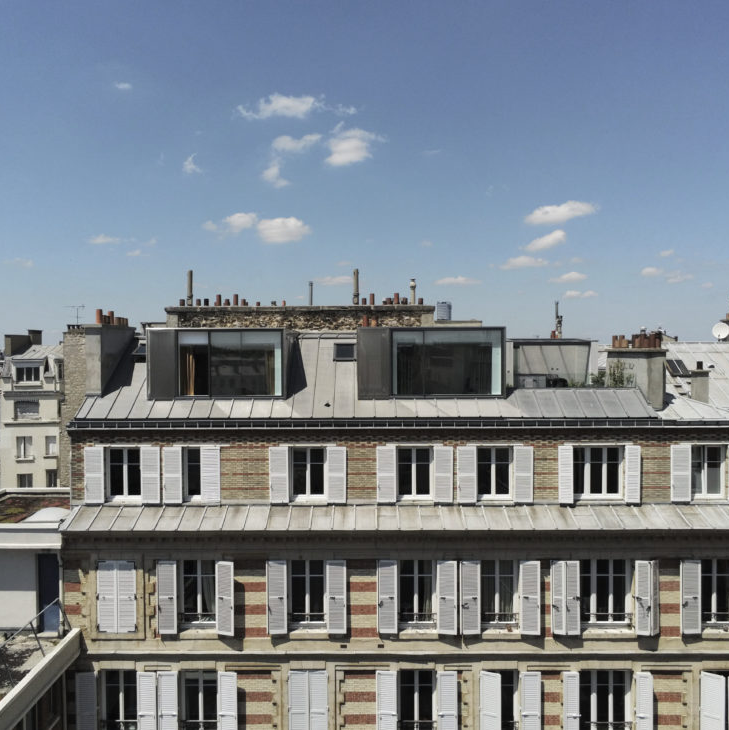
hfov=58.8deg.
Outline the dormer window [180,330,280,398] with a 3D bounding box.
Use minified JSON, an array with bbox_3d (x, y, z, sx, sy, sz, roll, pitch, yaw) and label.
[{"bbox_3d":[-4.197,-0.047,20.250,3.260,2.080,0.280,0,1,0],"label":"dormer window"}]

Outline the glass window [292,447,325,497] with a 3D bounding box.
[{"bbox_3d":[-1.649,3.157,19.120,1.020,1.493,0.120,0,1,0],"label":"glass window"}]

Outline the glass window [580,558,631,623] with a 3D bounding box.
[{"bbox_3d":[7.074,6.737,19.139,1.594,1.991,0.100,0,1,0],"label":"glass window"}]

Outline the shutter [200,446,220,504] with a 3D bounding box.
[{"bbox_3d":[-4.629,3.308,19.448,0.597,1.690,0.050,0,1,0],"label":"shutter"}]

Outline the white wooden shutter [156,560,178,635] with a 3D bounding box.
[{"bbox_3d":[-5.789,6.841,19.000,0.590,2.130,0.050,0,1,-2],"label":"white wooden shutter"}]

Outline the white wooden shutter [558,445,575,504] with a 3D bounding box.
[{"bbox_3d":[5.848,3.179,18.730,0.439,1.672,0.060,0,1,0],"label":"white wooden shutter"}]

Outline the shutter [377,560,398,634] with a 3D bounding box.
[{"bbox_3d":[0.665,6.610,18.380,0.591,2.078,0.060,0,1,3],"label":"shutter"}]

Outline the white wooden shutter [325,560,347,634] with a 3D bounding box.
[{"bbox_3d":[-0.792,6.609,18.360,0.568,2.105,0.050,0,1,8],"label":"white wooden shutter"}]

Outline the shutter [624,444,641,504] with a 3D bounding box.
[{"bbox_3d":[8.146,3.316,19.580,0.475,1.710,0.050,0,1,0],"label":"shutter"}]

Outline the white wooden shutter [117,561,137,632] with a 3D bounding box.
[{"bbox_3d":[-7.010,6.862,19.100,0.585,2.110,0.050,0,1,0],"label":"white wooden shutter"}]

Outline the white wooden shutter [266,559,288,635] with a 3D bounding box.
[{"bbox_3d":[-2.541,6.765,18.807,0.603,2.161,0.050,0,1,-4],"label":"white wooden shutter"}]

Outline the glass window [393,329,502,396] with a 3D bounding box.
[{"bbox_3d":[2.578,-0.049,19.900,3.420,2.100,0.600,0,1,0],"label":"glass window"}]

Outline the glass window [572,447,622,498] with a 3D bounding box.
[{"bbox_3d":[6.847,3.140,19.021,1.540,1.521,0.100,0,1,0],"label":"glass window"}]

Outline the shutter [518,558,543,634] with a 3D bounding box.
[{"bbox_3d":[4.871,6.837,18.950,0.600,2.130,0.050,0,1,14],"label":"shutter"}]

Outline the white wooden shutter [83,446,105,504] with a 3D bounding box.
[{"bbox_3d":[-8.115,3.319,19.423,0.594,1.688,0.050,0,1,0],"label":"white wooden shutter"}]

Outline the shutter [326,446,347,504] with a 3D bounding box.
[{"bbox_3d":[-0.828,3.303,19.371,0.578,1.680,0.050,0,1,0],"label":"shutter"}]

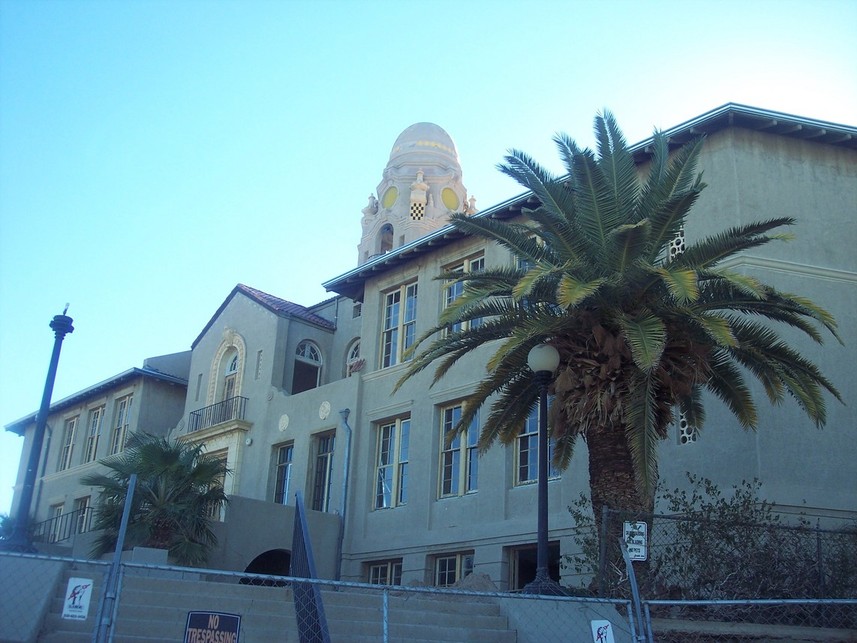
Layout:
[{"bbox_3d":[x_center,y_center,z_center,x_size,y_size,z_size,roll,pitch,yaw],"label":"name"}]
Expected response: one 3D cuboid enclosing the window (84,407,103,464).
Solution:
[{"bbox_3d":[-15.125,5.167,43.847,0.220,2.549,1.600,20,-27,-38],"label":"window"}]

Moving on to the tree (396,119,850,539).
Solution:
[{"bbox_3d":[2.855,0.323,15.142,6.500,7.750,6.300,-2,-21,11],"label":"tree"}]

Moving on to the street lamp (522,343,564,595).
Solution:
[{"bbox_3d":[1.466,1.826,12.284,0.500,3.272,0.500,0,-21,7],"label":"street lamp"}]

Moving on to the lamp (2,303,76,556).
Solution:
[{"bbox_3d":[-4.062,1.123,10.186,0.470,2.644,0.470,11,-22,-20],"label":"lamp"}]

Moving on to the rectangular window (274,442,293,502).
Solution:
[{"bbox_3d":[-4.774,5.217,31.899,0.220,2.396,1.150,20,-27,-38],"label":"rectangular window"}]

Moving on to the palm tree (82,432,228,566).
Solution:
[{"bbox_3d":[-4.995,3.430,17.727,2.650,2.900,2.650,8,-22,-14],"label":"palm tree"}]

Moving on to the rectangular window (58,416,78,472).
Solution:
[{"bbox_3d":[-17.082,5.846,45.884,0.220,2.549,1.600,20,-27,-38],"label":"rectangular window"}]

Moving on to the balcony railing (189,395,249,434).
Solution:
[{"bbox_3d":[-7.856,3.559,35.770,0.480,0.920,3.517,20,-27,-38],"label":"balcony railing"}]

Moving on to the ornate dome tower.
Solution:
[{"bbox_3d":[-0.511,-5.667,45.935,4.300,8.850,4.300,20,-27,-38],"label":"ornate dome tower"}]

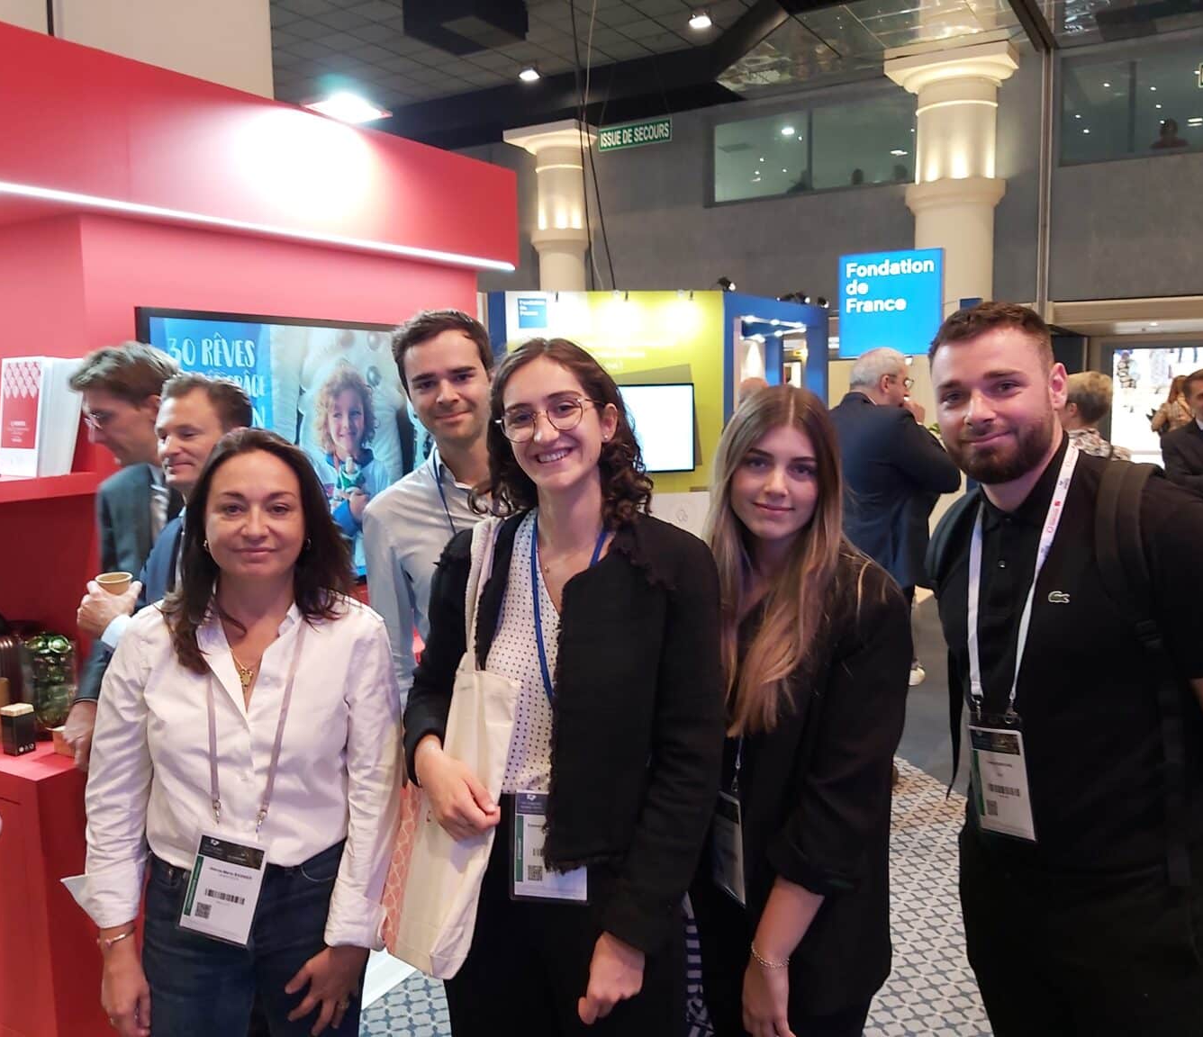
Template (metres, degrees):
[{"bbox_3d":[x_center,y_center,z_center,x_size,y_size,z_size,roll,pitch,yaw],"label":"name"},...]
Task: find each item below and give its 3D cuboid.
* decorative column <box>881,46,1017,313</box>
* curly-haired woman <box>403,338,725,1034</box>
[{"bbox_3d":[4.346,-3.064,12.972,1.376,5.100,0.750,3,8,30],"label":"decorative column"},{"bbox_3d":[-0.036,0.568,1.640,0.480,1.683,0.340,1,7,17],"label":"curly-haired woman"}]

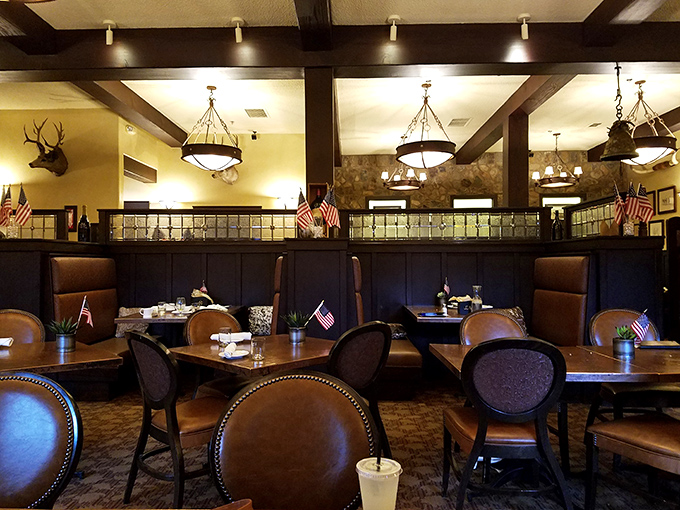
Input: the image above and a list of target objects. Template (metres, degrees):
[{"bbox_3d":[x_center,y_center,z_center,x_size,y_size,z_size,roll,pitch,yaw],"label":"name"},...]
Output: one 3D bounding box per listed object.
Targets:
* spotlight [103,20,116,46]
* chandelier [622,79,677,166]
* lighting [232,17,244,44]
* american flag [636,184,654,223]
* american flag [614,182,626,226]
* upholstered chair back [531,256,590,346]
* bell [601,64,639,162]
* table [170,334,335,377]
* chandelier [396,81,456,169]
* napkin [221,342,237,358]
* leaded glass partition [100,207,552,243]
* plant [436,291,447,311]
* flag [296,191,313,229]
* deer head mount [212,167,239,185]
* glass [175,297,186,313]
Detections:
[{"bbox_3d":[-2.495,-2.400,5.521,0.137,0.273,0.140,0,-1,1],"label":"spotlight"},{"bbox_3d":[4.341,-1.888,7.329,0.840,1.226,0.840,0,-1,1],"label":"chandelier"},{"bbox_3d":[-1.082,-2.407,5.460,0.130,0.278,0.140,0,-1,1],"label":"lighting"},{"bbox_3d":[2.555,-0.431,4.271,0.160,0.318,0.090,0,-1,1],"label":"american flag"},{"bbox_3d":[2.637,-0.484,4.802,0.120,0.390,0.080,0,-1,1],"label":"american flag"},{"bbox_3d":[2.385,0.483,5.493,0.120,0.900,1.370,0,-1,1],"label":"upholstered chair back"},{"bbox_3d":[3.049,-1.556,5.572,0.370,1.075,0.370,0,-1,1],"label":"bell"},{"bbox_3d":[-0.468,1.018,3.491,1.020,0.760,1.020,-1,-2,43],"label":"table"},{"bbox_3d":[1.259,-1.879,7.434,0.852,1.244,0.852,0,-1,1],"label":"chandelier"},{"bbox_3d":[-0.625,0.540,2.917,0.055,0.050,0.220,0,-1,1],"label":"napkin"},{"bbox_3d":[-0.205,-0.362,6.436,5.726,0.448,0.100,0,-1,1],"label":"leaded glass partition"},{"bbox_3d":[1.166,0.517,5.849,0.125,0.210,0.125,0,-1,1],"label":"plant"},{"bbox_3d":[-0.355,-0.449,5.100,0.160,0.400,0.100,0,-1,1],"label":"flag"},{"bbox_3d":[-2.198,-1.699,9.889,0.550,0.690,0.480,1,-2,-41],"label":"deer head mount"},{"bbox_3d":[-1.459,0.468,4.688,0.088,0.165,0.088,0,-1,1],"label":"glass"}]

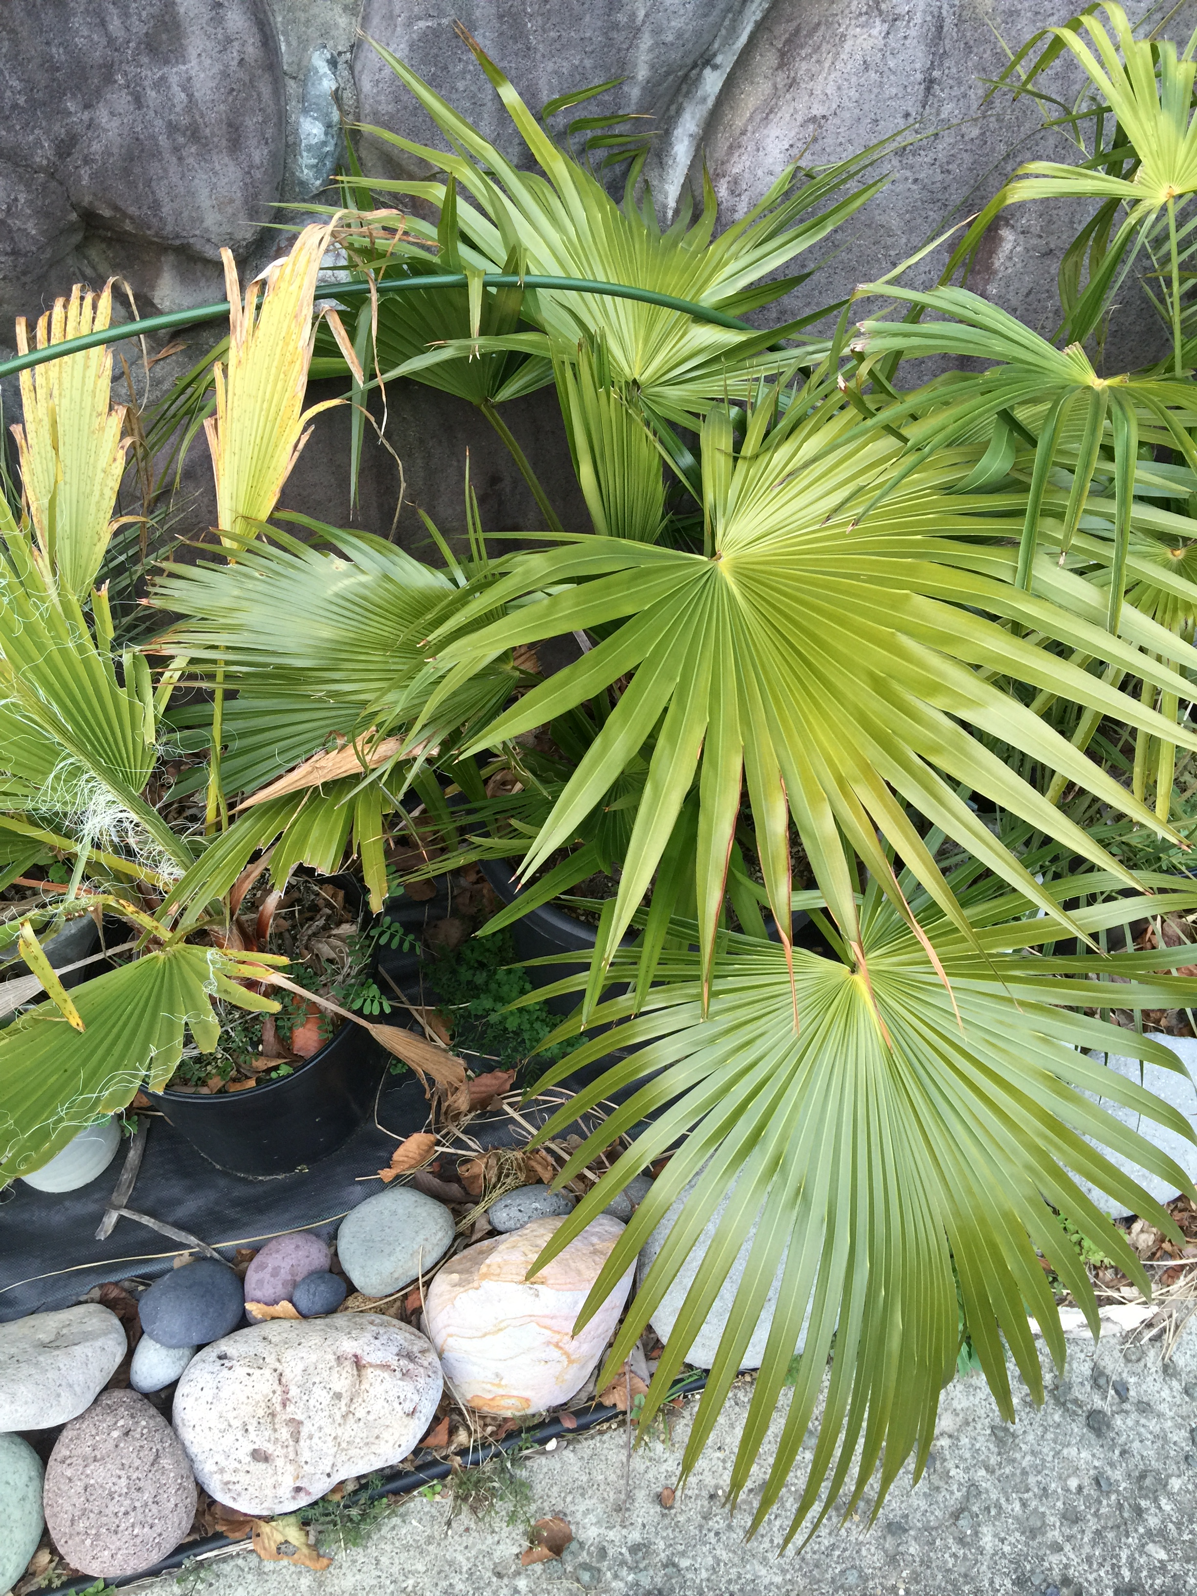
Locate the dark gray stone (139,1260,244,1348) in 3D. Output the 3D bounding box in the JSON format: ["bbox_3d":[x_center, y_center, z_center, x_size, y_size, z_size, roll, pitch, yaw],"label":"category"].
[{"bbox_3d":[-0.385,0.479,1.266,0.097,0.058,0.078,0,54,-1],"label":"dark gray stone"}]

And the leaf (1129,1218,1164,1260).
[{"bbox_3d":[0.558,0.449,1.366,0.032,0.022,0.042,38,61,24],"label":"leaf"}]

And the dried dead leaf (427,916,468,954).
[{"bbox_3d":[-0.173,0.155,1.528,0.046,0.020,0.050,0,54,0],"label":"dried dead leaf"}]

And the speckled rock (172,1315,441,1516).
[{"bbox_3d":[-0.259,0.542,1.197,0.236,0.125,0.163,-6,54,-5],"label":"speckled rock"}]

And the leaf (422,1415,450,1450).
[{"bbox_3d":[-0.153,0.593,1.250,0.030,0.015,0.030,-3,53,-3],"label":"leaf"}]

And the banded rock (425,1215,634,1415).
[{"bbox_3d":[-0.053,0.472,1.231,0.201,0.123,0.164,-15,55,-11],"label":"banded rock"}]

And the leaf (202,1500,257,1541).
[{"bbox_3d":[-0.333,0.650,1.200,0.060,0.022,0.025,17,55,11],"label":"leaf"}]

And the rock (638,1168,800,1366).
[{"bbox_3d":[0.131,0.442,1.273,0.195,0.125,0.205,1,54,0],"label":"rock"}]

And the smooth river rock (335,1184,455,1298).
[{"bbox_3d":[-0.205,0.435,1.333,0.112,0.075,0.104,-35,61,-24],"label":"smooth river rock"}]

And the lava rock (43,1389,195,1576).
[{"bbox_3d":[-0.415,0.593,1.160,0.118,0.120,0.154,-26,58,-19],"label":"lava rock"}]

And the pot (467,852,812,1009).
[{"bbox_3d":[0.067,0.063,1.414,0.399,0.304,0.399,0,54,0],"label":"pot"}]

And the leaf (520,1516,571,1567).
[{"bbox_3d":[-0.047,0.665,1.201,0.049,0.018,0.033,-9,54,-7],"label":"leaf"}]

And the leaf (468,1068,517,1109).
[{"bbox_3d":[-0.113,0.306,1.406,0.058,0.030,0.045,-21,56,-15],"label":"leaf"}]

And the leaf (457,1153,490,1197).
[{"bbox_3d":[-0.130,0.388,1.363,0.036,0.035,0.039,-27,58,-19],"label":"leaf"}]

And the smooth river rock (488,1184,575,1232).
[{"bbox_3d":[-0.066,0.407,1.332,0.081,0.038,0.048,-15,55,-11],"label":"smooth river rock"}]

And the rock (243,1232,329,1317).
[{"bbox_3d":[-0.299,0.458,1.284,0.087,0.056,0.075,-22,57,-16],"label":"rock"}]

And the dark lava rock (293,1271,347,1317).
[{"bbox_3d":[-0.269,0.478,1.293,0.050,0.037,0.042,11,54,7],"label":"dark lava rock"}]

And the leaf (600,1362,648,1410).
[{"bbox_3d":[0.029,0.562,1.266,0.039,0.022,0.044,29,58,19],"label":"leaf"}]

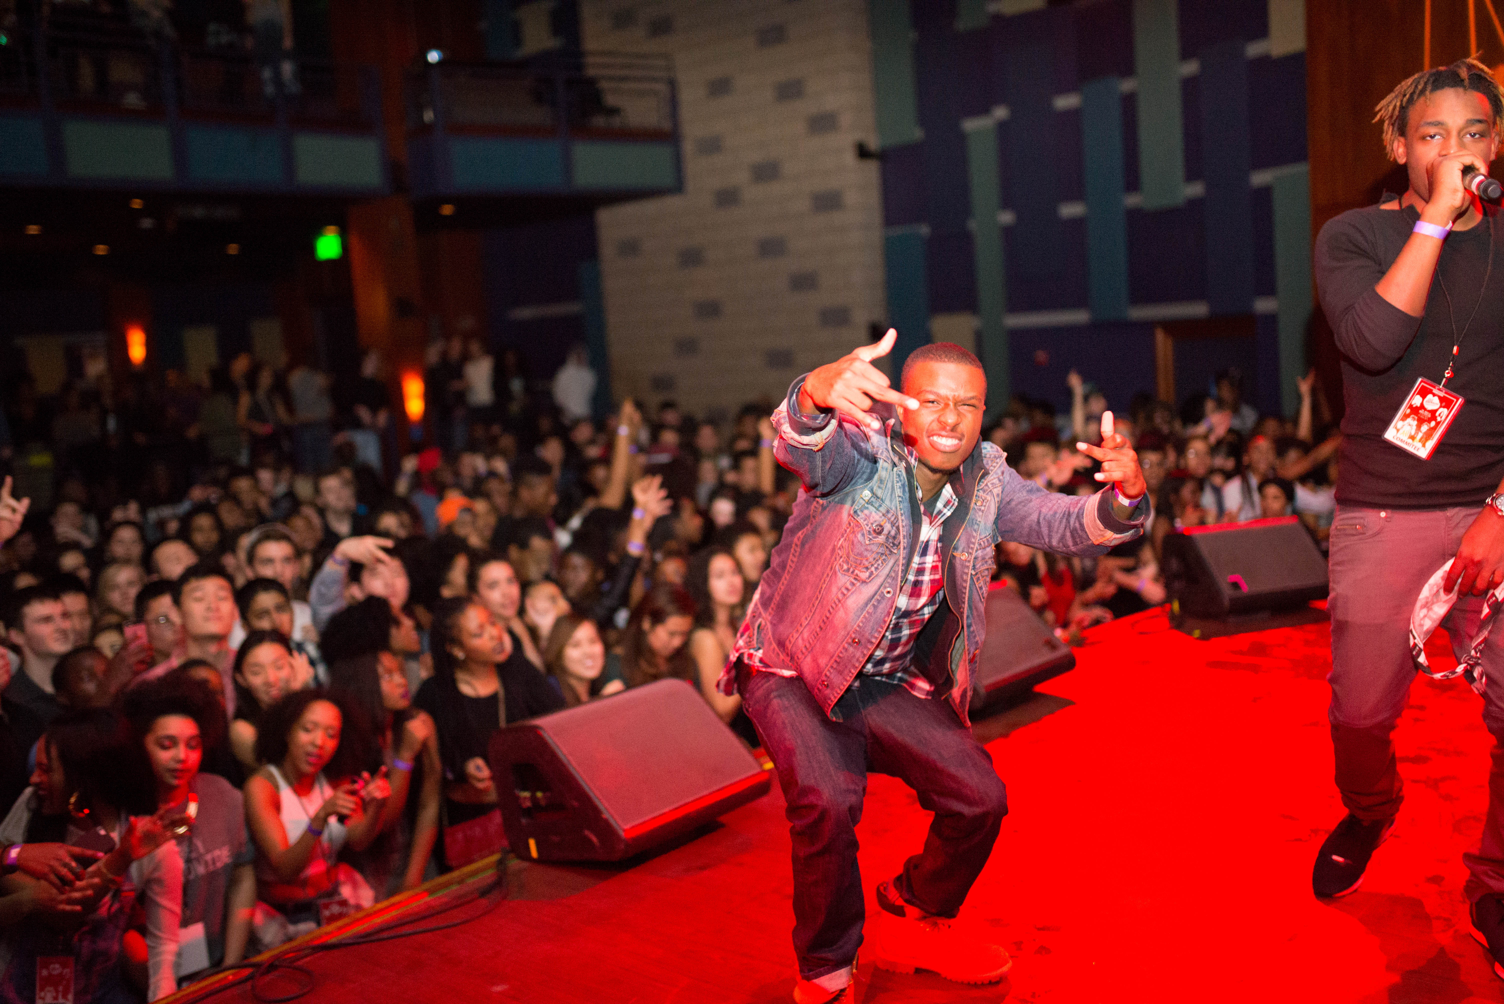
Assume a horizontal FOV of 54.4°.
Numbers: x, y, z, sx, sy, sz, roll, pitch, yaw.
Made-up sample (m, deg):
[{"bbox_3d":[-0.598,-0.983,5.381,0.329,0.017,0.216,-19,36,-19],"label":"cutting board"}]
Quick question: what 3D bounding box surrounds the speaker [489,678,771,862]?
[{"bbox_3d":[-0.316,0.725,4.090,0.430,0.350,0.645,1,8,37],"label":"speaker"}]

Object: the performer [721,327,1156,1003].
[{"bbox_3d":[0.362,0.318,2.895,0.780,1.340,0.720,-7,7,-20],"label":"performer"}]

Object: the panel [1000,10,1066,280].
[{"bbox_3d":[2.461,-3.124,12.938,0.060,2.200,0.620,-8,7,-28],"label":"panel"}]

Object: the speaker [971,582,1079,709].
[{"bbox_3d":[0.826,0.503,5.317,0.430,0.350,0.645,1,8,41],"label":"speaker"}]

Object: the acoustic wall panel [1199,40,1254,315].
[{"bbox_3d":[3.561,-2.451,11.053,0.060,2.020,0.440,-8,7,-28],"label":"acoustic wall panel"}]

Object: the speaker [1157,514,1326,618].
[{"bbox_3d":[2.226,0.270,6.481,0.645,0.350,0.430,-7,7,-24],"label":"speaker"}]

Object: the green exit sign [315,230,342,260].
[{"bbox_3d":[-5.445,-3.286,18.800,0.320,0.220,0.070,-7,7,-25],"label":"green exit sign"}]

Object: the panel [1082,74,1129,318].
[{"bbox_3d":[2.927,-2.527,12.218,0.060,1.940,0.460,-8,7,-28],"label":"panel"}]

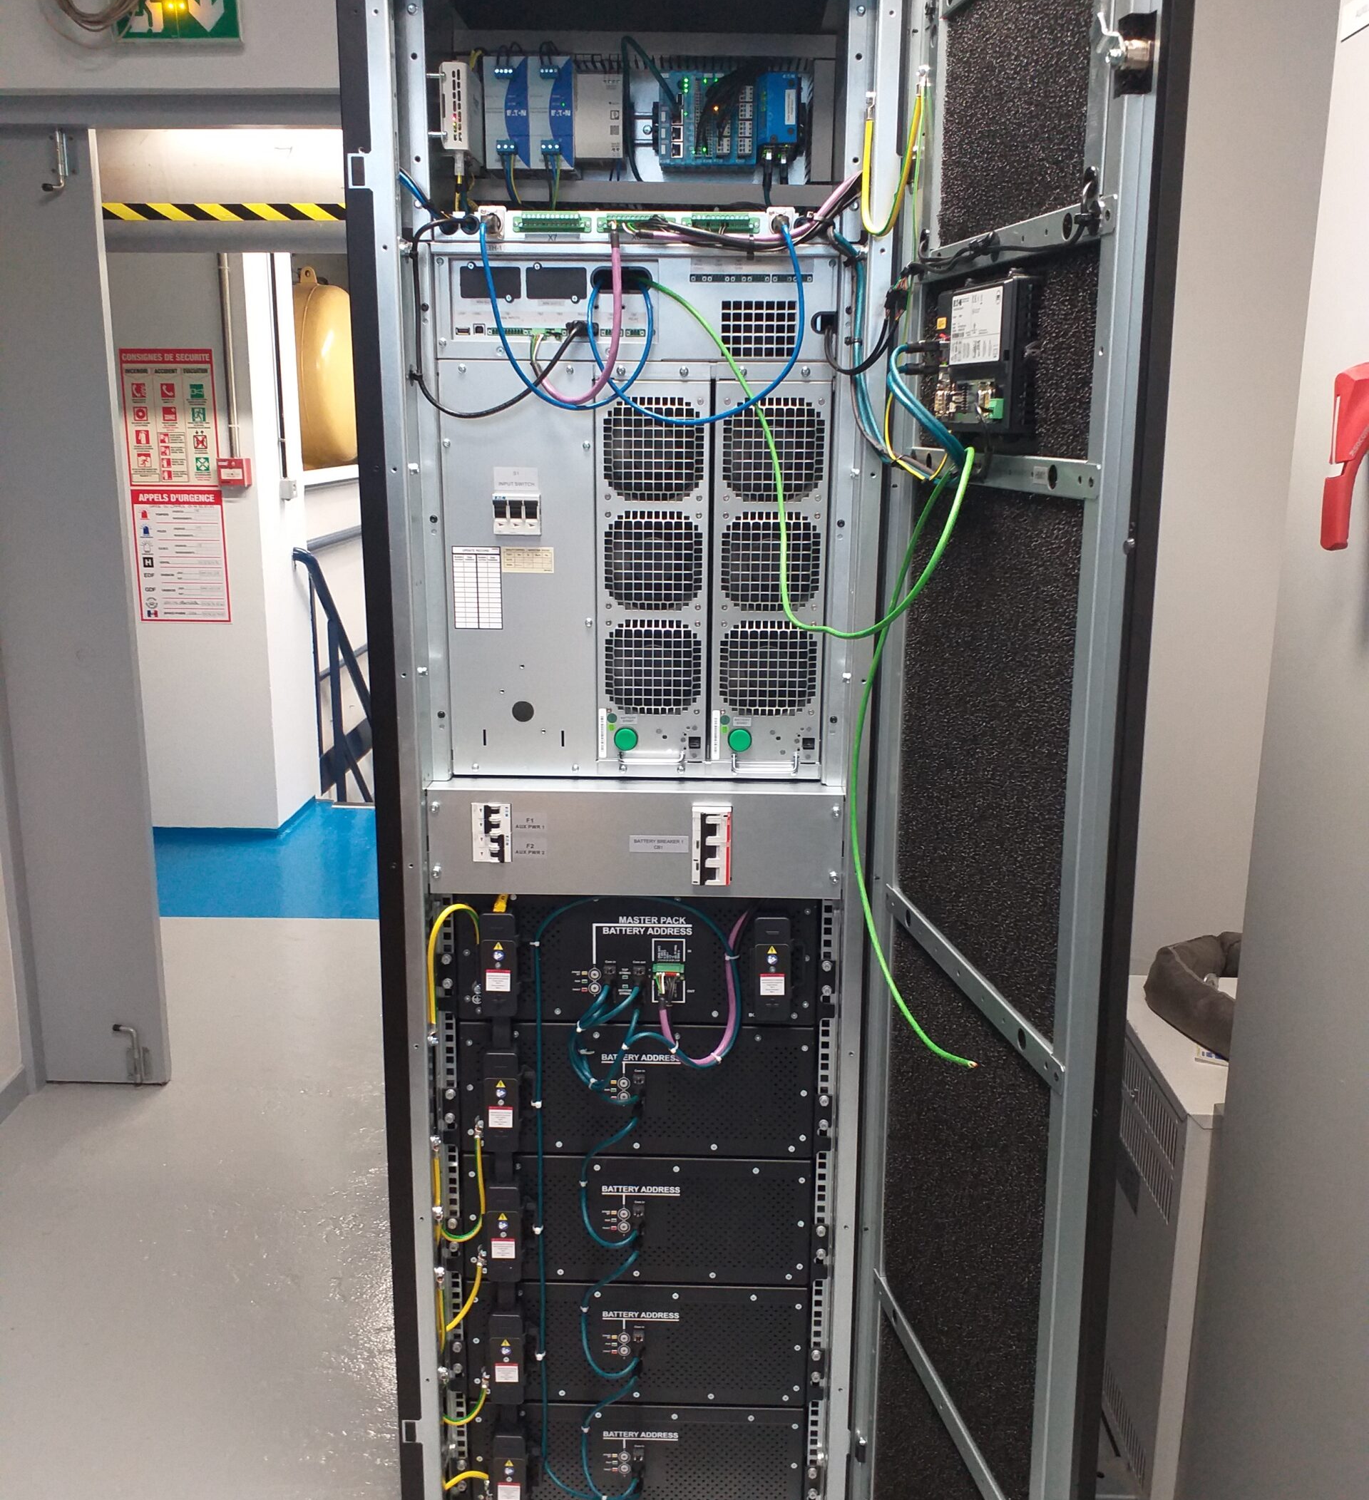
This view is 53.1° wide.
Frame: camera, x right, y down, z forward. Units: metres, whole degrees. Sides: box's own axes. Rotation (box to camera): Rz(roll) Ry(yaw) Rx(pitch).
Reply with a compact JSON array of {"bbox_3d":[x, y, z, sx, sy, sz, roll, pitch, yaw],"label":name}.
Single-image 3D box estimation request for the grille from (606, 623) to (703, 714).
[{"bbox_3d":[-0.036,-0.095,1.604,0.114,0.110,0.012,1,12,1],"label":"grille"}]

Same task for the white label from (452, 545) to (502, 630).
[{"bbox_3d":[-0.238,-0.187,1.577,0.058,0.095,0.003,1,12,1],"label":"white label"}]

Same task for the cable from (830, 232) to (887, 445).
[{"bbox_3d":[0.183,-0.429,1.449,0.065,0.220,0.110,1,12,1],"label":"cable"}]

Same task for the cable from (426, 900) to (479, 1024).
[{"bbox_3d":[-0.276,0.254,1.630,0.065,0.155,0.070,1,12,1],"label":"cable"}]

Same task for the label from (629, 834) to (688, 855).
[{"bbox_3d":[-0.030,0.110,1.601,0.070,0.023,0.003,1,12,1],"label":"label"}]

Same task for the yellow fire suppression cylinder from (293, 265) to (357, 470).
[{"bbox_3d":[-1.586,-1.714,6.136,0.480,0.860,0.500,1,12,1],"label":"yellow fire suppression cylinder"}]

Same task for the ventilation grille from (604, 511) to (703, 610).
[{"bbox_3d":[-0.035,-0.217,1.569,0.112,0.112,0.010,1,12,1],"label":"ventilation grille"}]

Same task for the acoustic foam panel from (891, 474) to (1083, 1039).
[{"bbox_3d":[0.285,-0.017,1.270,0.030,0.455,0.405,-2,13,-9],"label":"acoustic foam panel"}]

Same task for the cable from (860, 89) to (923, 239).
[{"bbox_3d":[0.211,-0.595,1.393,0.055,0.130,0.090,1,12,1],"label":"cable"}]

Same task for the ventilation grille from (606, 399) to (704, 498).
[{"bbox_3d":[-0.034,-0.338,1.543,0.112,0.109,0.010,1,12,1],"label":"ventilation grille"}]

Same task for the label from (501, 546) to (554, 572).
[{"bbox_3d":[-0.181,-0.220,1.577,0.062,0.031,0.002,1,12,1],"label":"label"}]

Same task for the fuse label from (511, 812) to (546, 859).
[{"bbox_3d":[-0.181,0.099,1.602,0.038,0.054,0.003,1,12,1],"label":"fuse label"}]

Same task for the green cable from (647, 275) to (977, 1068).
[{"bbox_3d":[0.113,-0.119,1.380,0.325,0.740,0.430,1,12,1],"label":"green cable"}]

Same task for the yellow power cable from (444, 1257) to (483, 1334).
[{"bbox_3d":[-0.280,0.689,1.730,0.051,0.109,0.060,1,12,1],"label":"yellow power cable"}]

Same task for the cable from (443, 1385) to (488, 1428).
[{"bbox_3d":[-0.281,0.843,1.759,0.059,0.063,0.060,1,12,1],"label":"cable"}]

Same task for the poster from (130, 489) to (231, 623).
[{"bbox_3d":[-1.828,-0.702,4.986,0.329,0.478,0.005,1,12,1],"label":"poster"}]

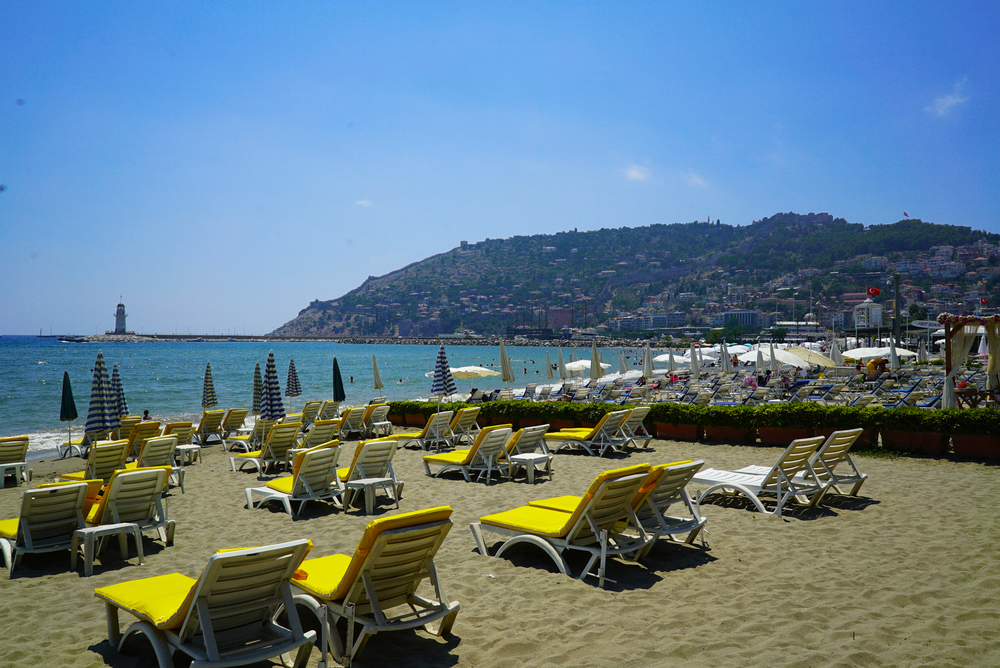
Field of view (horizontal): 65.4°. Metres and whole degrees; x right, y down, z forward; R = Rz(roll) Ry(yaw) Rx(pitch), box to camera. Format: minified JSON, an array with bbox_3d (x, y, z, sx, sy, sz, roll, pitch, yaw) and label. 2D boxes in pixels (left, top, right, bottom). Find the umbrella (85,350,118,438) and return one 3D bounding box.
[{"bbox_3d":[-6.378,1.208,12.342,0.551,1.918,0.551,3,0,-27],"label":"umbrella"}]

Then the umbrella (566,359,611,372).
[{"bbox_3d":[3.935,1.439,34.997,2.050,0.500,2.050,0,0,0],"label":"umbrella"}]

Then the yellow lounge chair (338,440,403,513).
[{"bbox_3d":[-2.159,1.986,11.580,0.704,0.895,1.809,-1,-3,-36],"label":"yellow lounge chair"}]

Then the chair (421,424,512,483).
[{"bbox_3d":[-0.534,2.052,13.563,0.700,0.910,1.800,0,-4,-40],"label":"chair"}]

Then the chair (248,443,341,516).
[{"bbox_3d":[-2.972,2.028,11.243,1.618,0.961,0.690,0,0,44],"label":"chair"}]

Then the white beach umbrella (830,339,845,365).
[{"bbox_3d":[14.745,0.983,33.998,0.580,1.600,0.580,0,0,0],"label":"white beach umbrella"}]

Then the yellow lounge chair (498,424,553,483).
[{"bbox_3d":[0.142,2.002,13.911,0.704,0.862,1.849,-1,-3,-36],"label":"yellow lounge chair"}]

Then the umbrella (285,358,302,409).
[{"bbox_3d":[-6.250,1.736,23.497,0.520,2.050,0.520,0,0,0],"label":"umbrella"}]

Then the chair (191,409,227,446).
[{"bbox_3d":[-8.414,2.598,22.081,1.702,0.849,0.690,0,0,45],"label":"chair"}]

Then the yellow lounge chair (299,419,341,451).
[{"bbox_3d":[-4.051,2.227,16.186,0.700,0.910,1.800,0,-4,-40],"label":"yellow lounge chair"}]

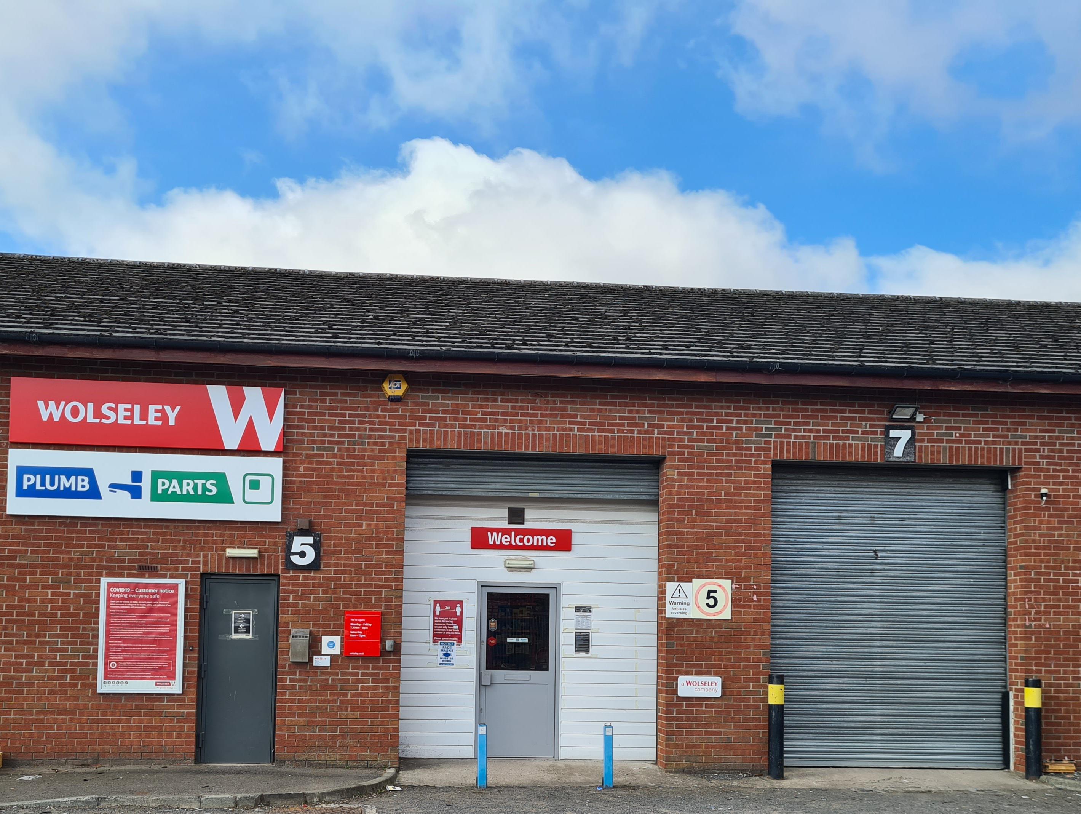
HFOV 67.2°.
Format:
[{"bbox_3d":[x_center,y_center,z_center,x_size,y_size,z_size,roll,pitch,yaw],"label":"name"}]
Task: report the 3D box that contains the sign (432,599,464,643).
[{"bbox_3d":[-1.048,2.444,9.255,0.354,0.511,0.010,2,-2,-4],"label":"sign"}]

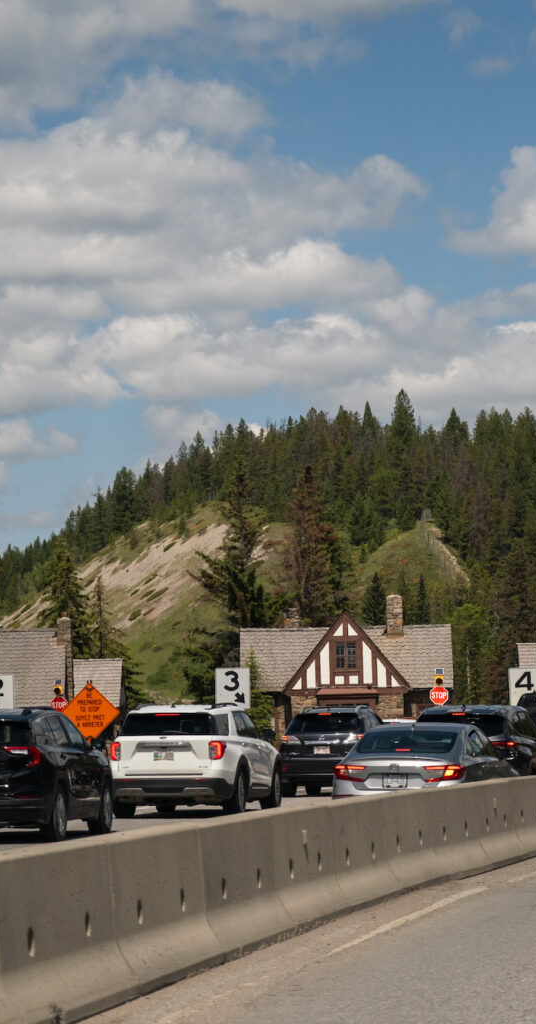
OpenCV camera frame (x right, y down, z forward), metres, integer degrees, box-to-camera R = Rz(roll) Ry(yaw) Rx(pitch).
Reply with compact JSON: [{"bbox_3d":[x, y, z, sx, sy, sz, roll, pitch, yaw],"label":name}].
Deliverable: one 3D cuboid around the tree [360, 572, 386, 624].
[{"bbox_3d":[5.212,7.159,164.736,2.400,8.650,2.400,-1,-4,0],"label":"tree"}]

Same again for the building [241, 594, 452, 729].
[{"bbox_3d":[3.316,6.791,139.779,8.700,6.900,6.500,-1,-4,0],"label":"building"}]

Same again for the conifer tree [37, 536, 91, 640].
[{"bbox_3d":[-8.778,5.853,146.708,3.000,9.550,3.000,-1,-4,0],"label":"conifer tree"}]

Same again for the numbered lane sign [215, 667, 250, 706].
[{"bbox_3d":[-0.944,4.550,88.000,0.900,1.040,0.060,-1,-4,6],"label":"numbered lane sign"}]

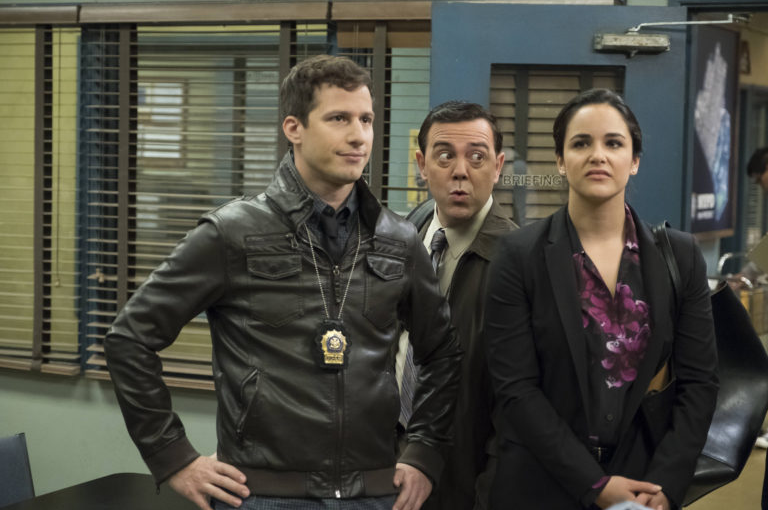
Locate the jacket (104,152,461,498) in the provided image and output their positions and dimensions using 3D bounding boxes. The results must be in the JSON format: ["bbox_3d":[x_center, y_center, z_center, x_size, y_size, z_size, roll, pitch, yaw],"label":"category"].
[{"bbox_3d":[-0.172,0.120,3.450,0.700,0.650,0.320,-1,5,-28],"label":"jacket"}]

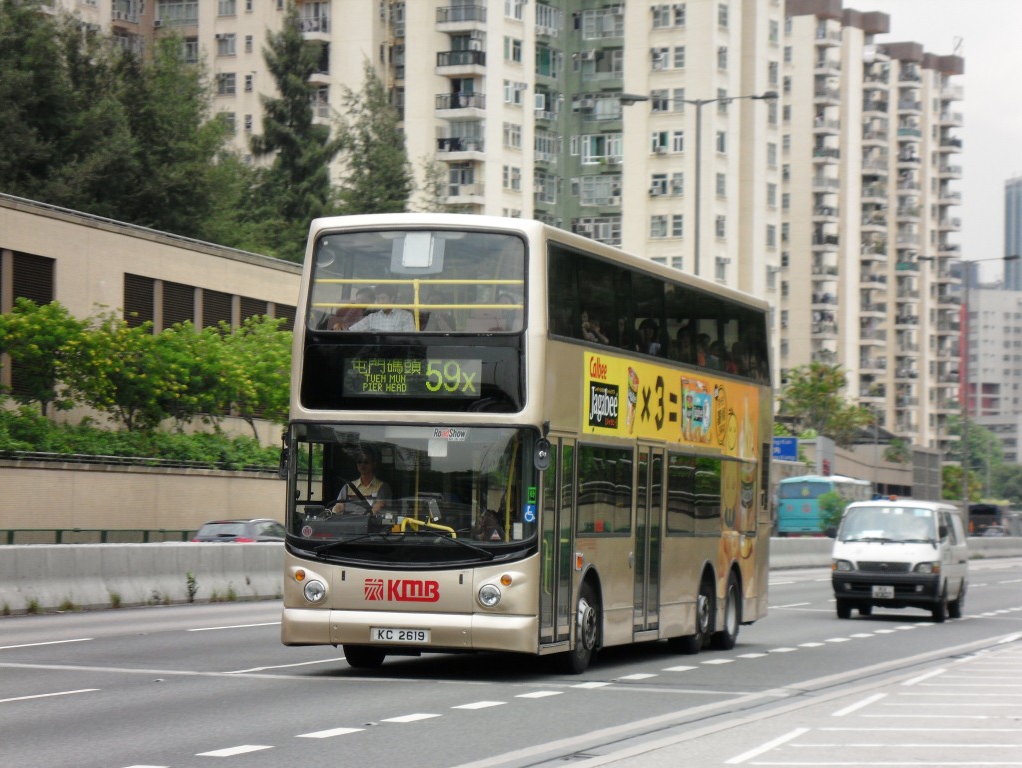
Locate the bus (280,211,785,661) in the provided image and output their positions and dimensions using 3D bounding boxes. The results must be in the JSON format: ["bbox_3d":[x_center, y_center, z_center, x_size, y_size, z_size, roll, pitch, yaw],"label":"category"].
[{"bbox_3d":[0.501,0.817,39.262,2.520,4.400,12.000,1,-2,15],"label":"bus"}]

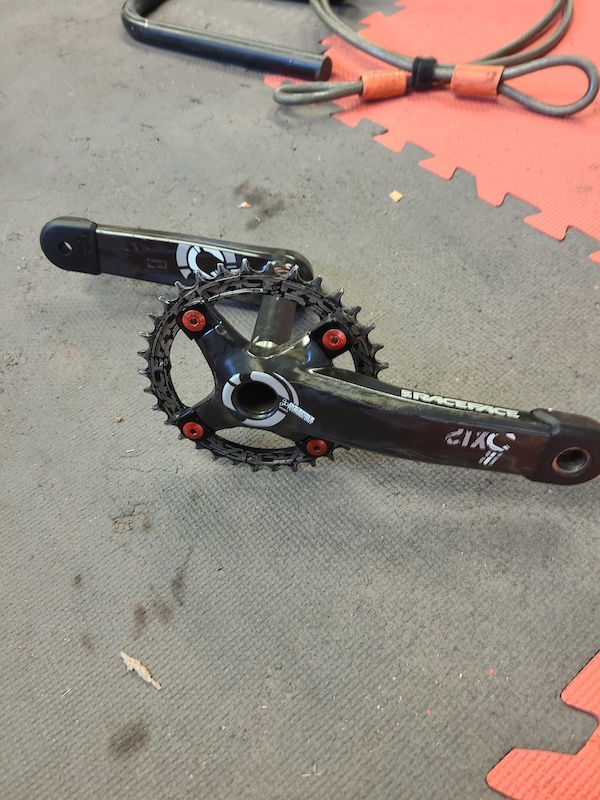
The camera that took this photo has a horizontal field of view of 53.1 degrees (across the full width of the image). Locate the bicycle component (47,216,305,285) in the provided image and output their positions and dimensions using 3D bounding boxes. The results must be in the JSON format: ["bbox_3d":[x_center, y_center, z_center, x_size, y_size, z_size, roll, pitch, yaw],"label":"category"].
[{"bbox_3d":[-0.092,-0.104,0.450,0.207,0.037,0.027,10,37,4],"label":"bicycle component"}]

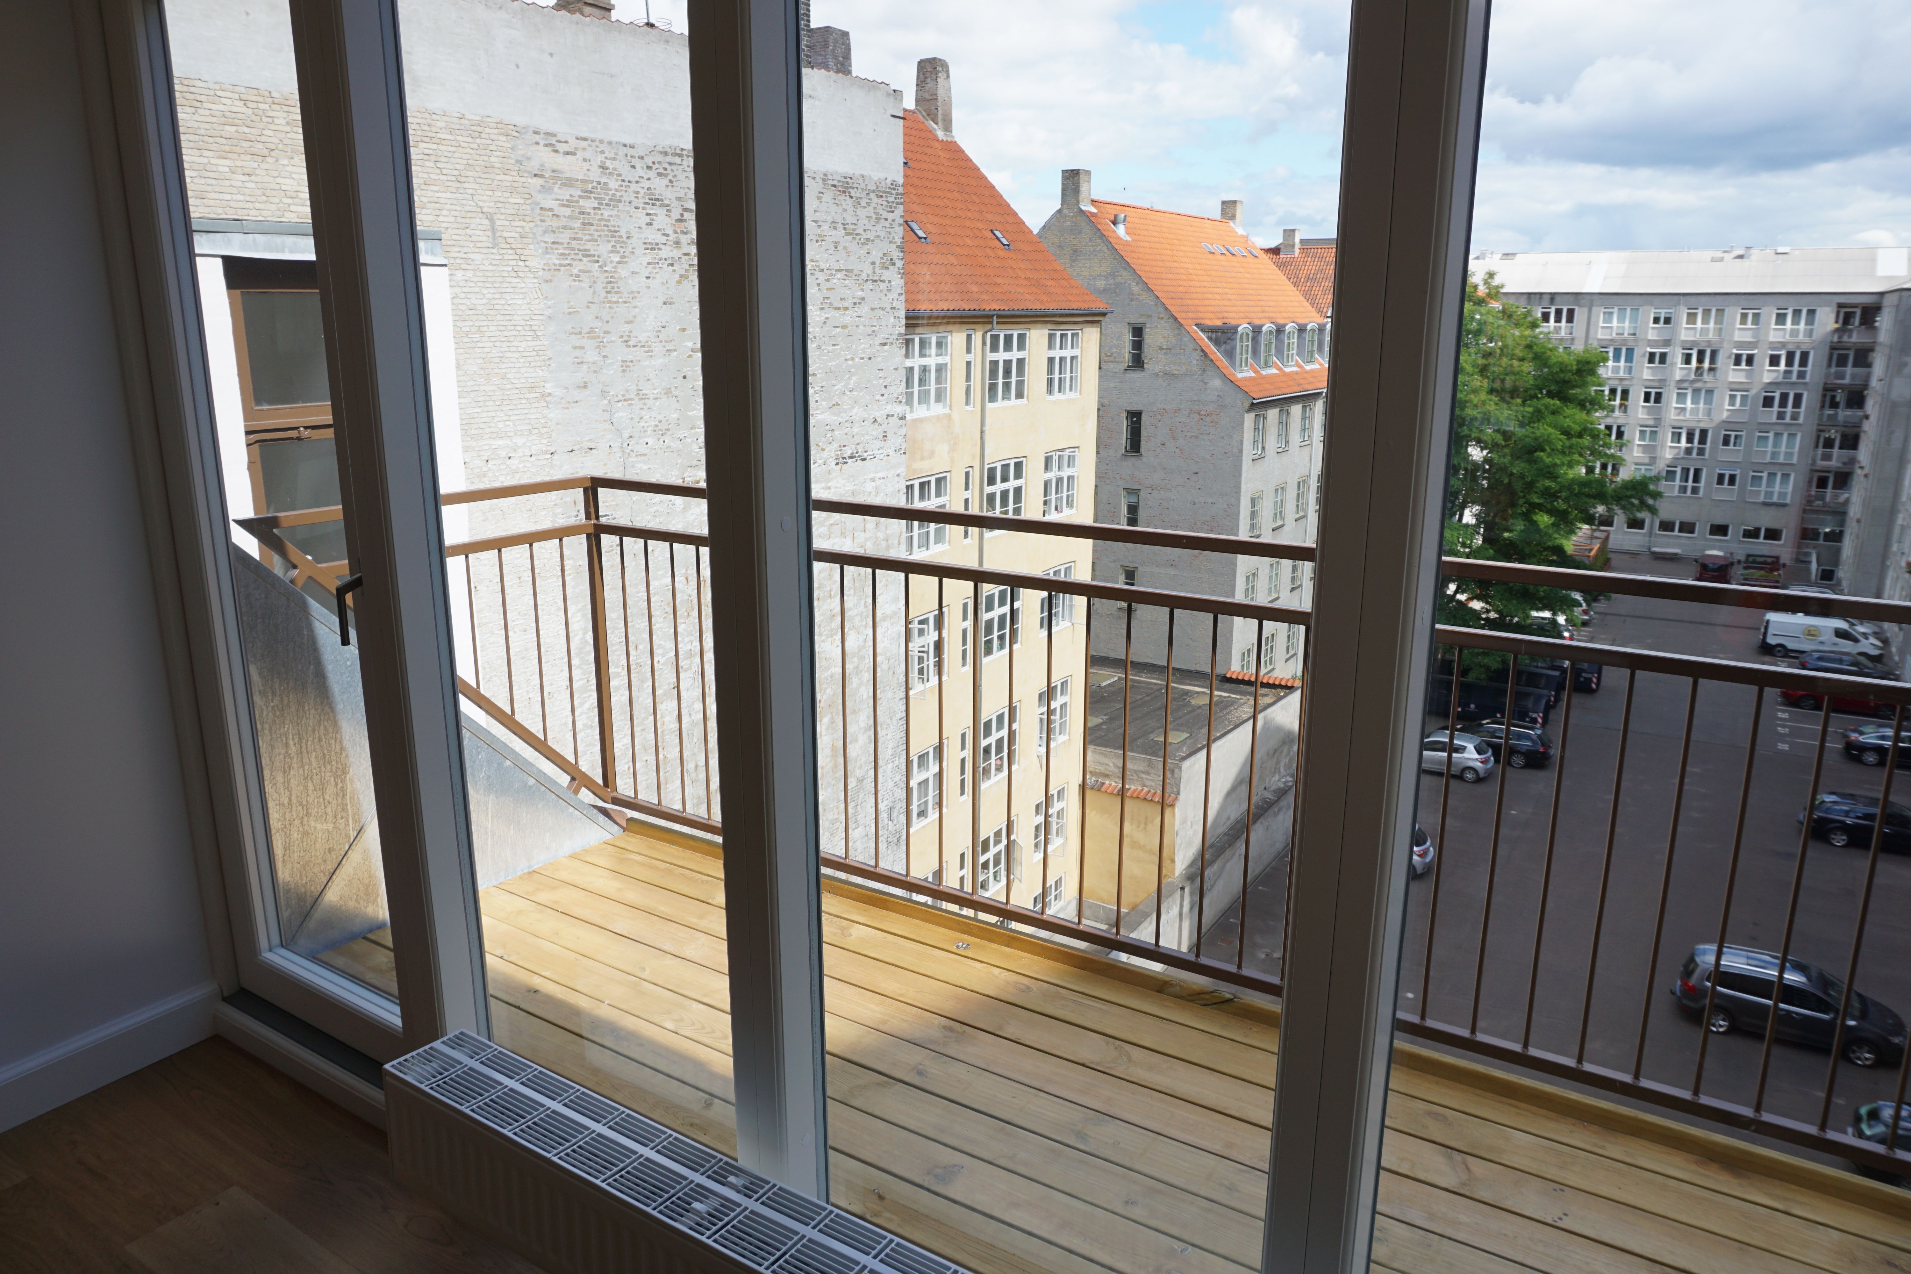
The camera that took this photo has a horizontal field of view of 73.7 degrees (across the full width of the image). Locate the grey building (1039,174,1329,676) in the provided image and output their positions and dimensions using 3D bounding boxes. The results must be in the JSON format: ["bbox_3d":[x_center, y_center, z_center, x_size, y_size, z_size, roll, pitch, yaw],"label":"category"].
[{"bbox_3d":[8.271,-6.612,50.960,12.600,21.300,15.000,9,17,31],"label":"grey building"}]

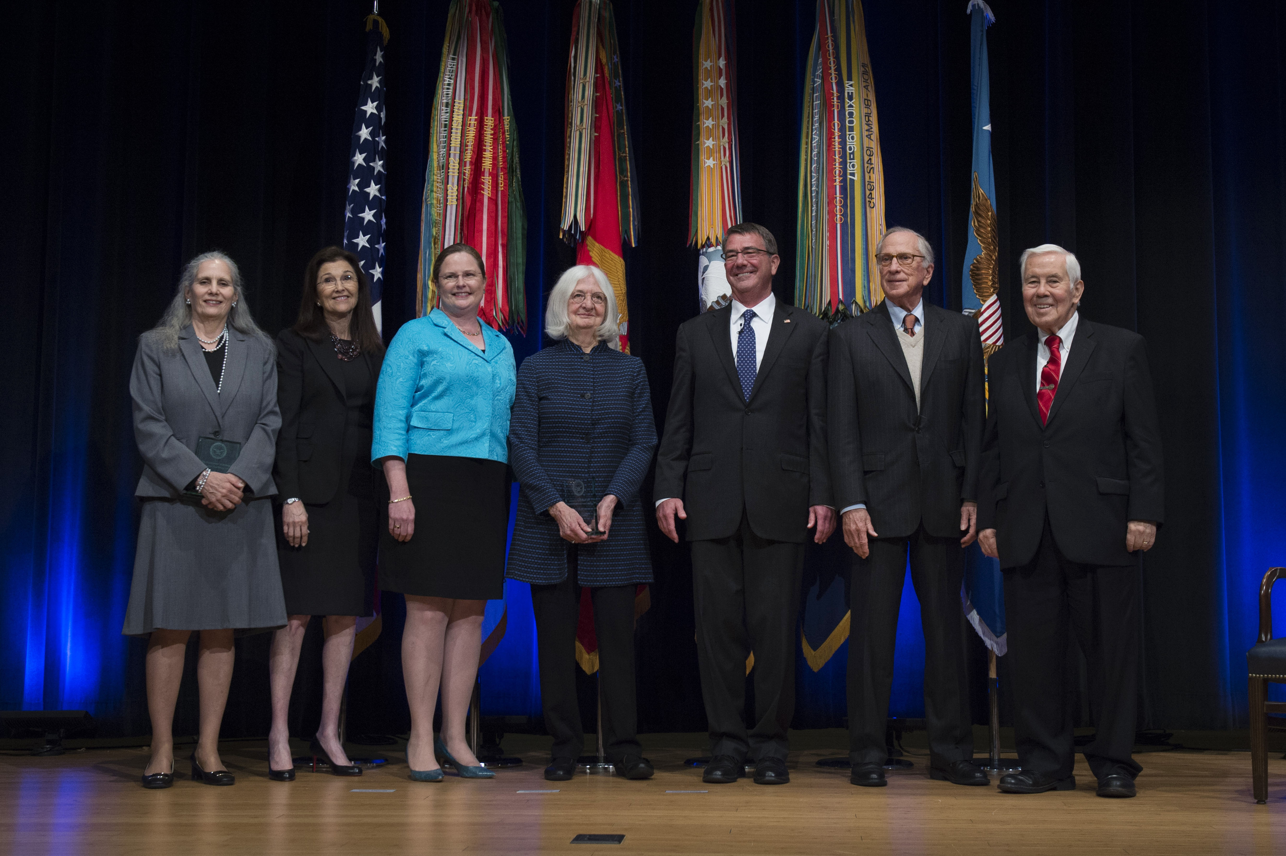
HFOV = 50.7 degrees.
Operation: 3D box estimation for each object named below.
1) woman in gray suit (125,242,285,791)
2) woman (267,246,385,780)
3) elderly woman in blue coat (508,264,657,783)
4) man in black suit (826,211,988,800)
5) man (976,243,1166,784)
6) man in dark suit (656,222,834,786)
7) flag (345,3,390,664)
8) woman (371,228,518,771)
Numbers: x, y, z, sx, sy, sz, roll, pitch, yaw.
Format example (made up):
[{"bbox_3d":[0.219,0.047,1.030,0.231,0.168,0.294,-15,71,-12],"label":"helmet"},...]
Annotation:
[{"bbox_3d":[-1.369,0.255,4.246,0.480,1.658,0.370,4,-8,-25],"label":"woman in gray suit"},{"bbox_3d":[-1.024,0.248,4.410,0.440,1.716,0.340,5,-8,-30],"label":"woman"},{"bbox_3d":[-0.196,0.284,4.458,0.500,1.671,0.360,2,-7,-10],"label":"elderly woman in blue coat"},{"bbox_3d":[0.873,0.223,4.459,0.530,1.809,0.370,0,-7,3],"label":"man in black suit"},{"bbox_3d":[1.347,0.256,4.264,0.570,1.704,0.400,-4,-8,33],"label":"man"},{"bbox_3d":[0.340,0.212,4.476,0.580,1.826,0.360,0,-7,6],"label":"man in dark suit"},{"bbox_3d":[-0.993,-0.355,4.796,0.220,2.331,0.210,2,-7,-10],"label":"flag"},{"bbox_3d":[-0.652,0.244,4.458,0.500,1.742,0.360,6,-9,-37],"label":"woman"}]

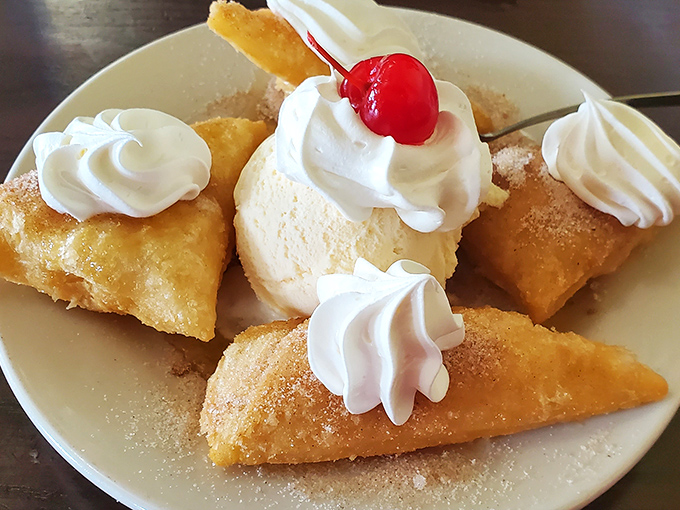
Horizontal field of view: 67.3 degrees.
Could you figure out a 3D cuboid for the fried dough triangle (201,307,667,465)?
[{"bbox_3d":[0.022,0.026,0.133,0.116,0.028,0.038,-4,54,-5],"label":"fried dough triangle"}]

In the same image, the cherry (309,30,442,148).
[{"bbox_3d":[0.006,-0.036,0.106,0.021,0.033,0.021,0,69,48],"label":"cherry"}]

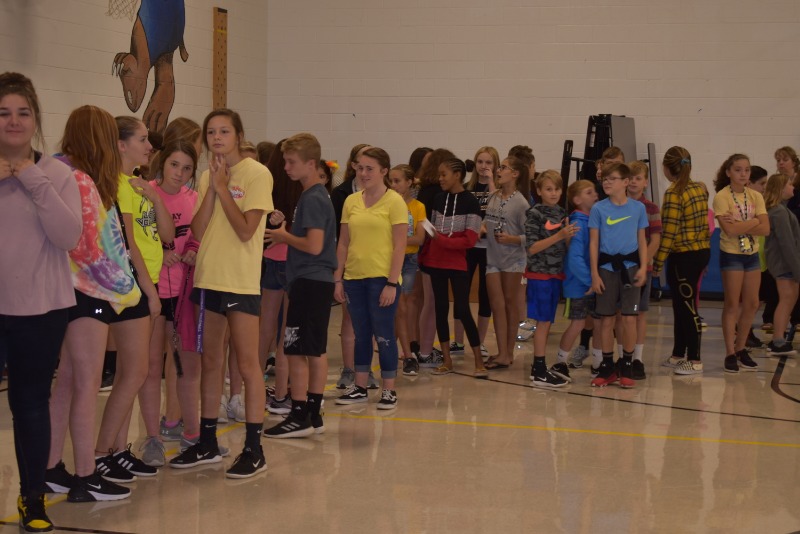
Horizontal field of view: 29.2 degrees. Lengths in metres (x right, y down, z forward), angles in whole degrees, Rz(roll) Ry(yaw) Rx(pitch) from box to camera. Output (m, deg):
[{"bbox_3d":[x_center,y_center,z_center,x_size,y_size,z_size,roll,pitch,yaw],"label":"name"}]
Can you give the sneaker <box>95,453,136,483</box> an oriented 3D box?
[{"bbox_3d":[-1.304,0.899,6.948,0.262,0.102,0.095,3,4,28],"label":"sneaker"}]

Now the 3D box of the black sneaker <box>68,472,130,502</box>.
[{"bbox_3d":[-1.257,0.920,6.420,0.265,0.110,0.100,0,4,-8],"label":"black sneaker"}]

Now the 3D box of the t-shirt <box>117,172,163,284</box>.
[{"bbox_3d":[-1.211,-0.177,6.955,0.250,0.520,0.370,2,4,18],"label":"t-shirt"}]

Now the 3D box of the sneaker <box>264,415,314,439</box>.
[{"bbox_3d":[-0.577,0.823,8.011,0.285,0.112,0.103,-1,4,-31],"label":"sneaker"}]

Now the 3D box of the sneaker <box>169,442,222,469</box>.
[{"bbox_3d":[-0.968,0.879,7.282,0.275,0.108,0.100,-2,5,-37],"label":"sneaker"}]

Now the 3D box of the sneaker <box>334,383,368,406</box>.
[{"bbox_3d":[-0.286,0.761,9.157,0.095,0.098,0.262,5,5,44],"label":"sneaker"}]

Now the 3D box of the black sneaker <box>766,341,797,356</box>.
[{"bbox_3d":[3.002,0.638,12.065,0.243,0.098,0.090,2,4,12],"label":"black sneaker"}]

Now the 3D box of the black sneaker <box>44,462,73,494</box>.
[{"bbox_3d":[-1.472,0.907,6.640,0.270,0.120,0.100,1,4,0],"label":"black sneaker"}]

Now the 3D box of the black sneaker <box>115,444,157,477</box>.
[{"bbox_3d":[-1.209,0.881,6.982,0.260,0.115,0.100,3,4,27],"label":"black sneaker"}]

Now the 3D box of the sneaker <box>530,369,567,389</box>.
[{"bbox_3d":[0.993,0.725,10.144,0.255,0.107,0.092,2,4,20],"label":"sneaker"}]

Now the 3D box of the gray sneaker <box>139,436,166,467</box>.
[{"bbox_3d":[-1.163,0.864,7.240,0.098,0.110,0.258,0,4,-17],"label":"gray sneaker"}]

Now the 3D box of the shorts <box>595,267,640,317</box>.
[{"bbox_3d":[1.442,0.139,10.120,0.305,0.360,0.225,1,4,6],"label":"shorts"}]

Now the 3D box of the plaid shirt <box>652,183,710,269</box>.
[{"bbox_3d":[1.983,-0.285,10.803,0.320,0.640,0.400,4,5,38],"label":"plaid shirt"}]

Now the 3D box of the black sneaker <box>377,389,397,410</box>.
[{"bbox_3d":[-0.075,0.774,9.008,0.098,0.100,0.255,2,4,9],"label":"black sneaker"}]

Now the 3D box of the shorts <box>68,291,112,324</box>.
[{"bbox_3d":[-1.351,0.117,6.569,0.265,0.270,0.340,0,4,-10],"label":"shorts"}]

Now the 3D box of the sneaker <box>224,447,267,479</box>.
[{"bbox_3d":[-0.701,0.888,7.004,0.100,0.115,0.265,3,4,31],"label":"sneaker"}]

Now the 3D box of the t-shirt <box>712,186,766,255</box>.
[{"bbox_3d":[2.484,-0.334,11.223,0.390,0.500,0.230,0,4,-11],"label":"t-shirt"}]

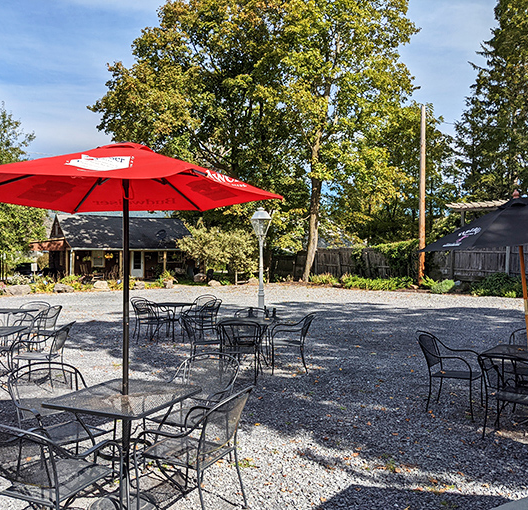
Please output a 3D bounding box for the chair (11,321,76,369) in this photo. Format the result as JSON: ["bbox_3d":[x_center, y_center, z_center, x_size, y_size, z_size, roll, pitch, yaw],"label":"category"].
[{"bbox_3d":[-2.840,1.280,6.920,0.630,0.840,0.570,0,0,5],"label":"chair"}]

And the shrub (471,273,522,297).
[{"bbox_3d":[9.900,1.220,22.600,2.150,0.950,1.800,0,0,24],"label":"shrub"}]

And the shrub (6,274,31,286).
[{"bbox_3d":[-10.740,1.160,23.300,1.150,0.700,1.000,0,0,-25],"label":"shrub"}]

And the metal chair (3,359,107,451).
[{"bbox_3d":[-1.542,1.270,3.980,0.590,0.835,0.635,0,0,-45],"label":"metal chair"}]

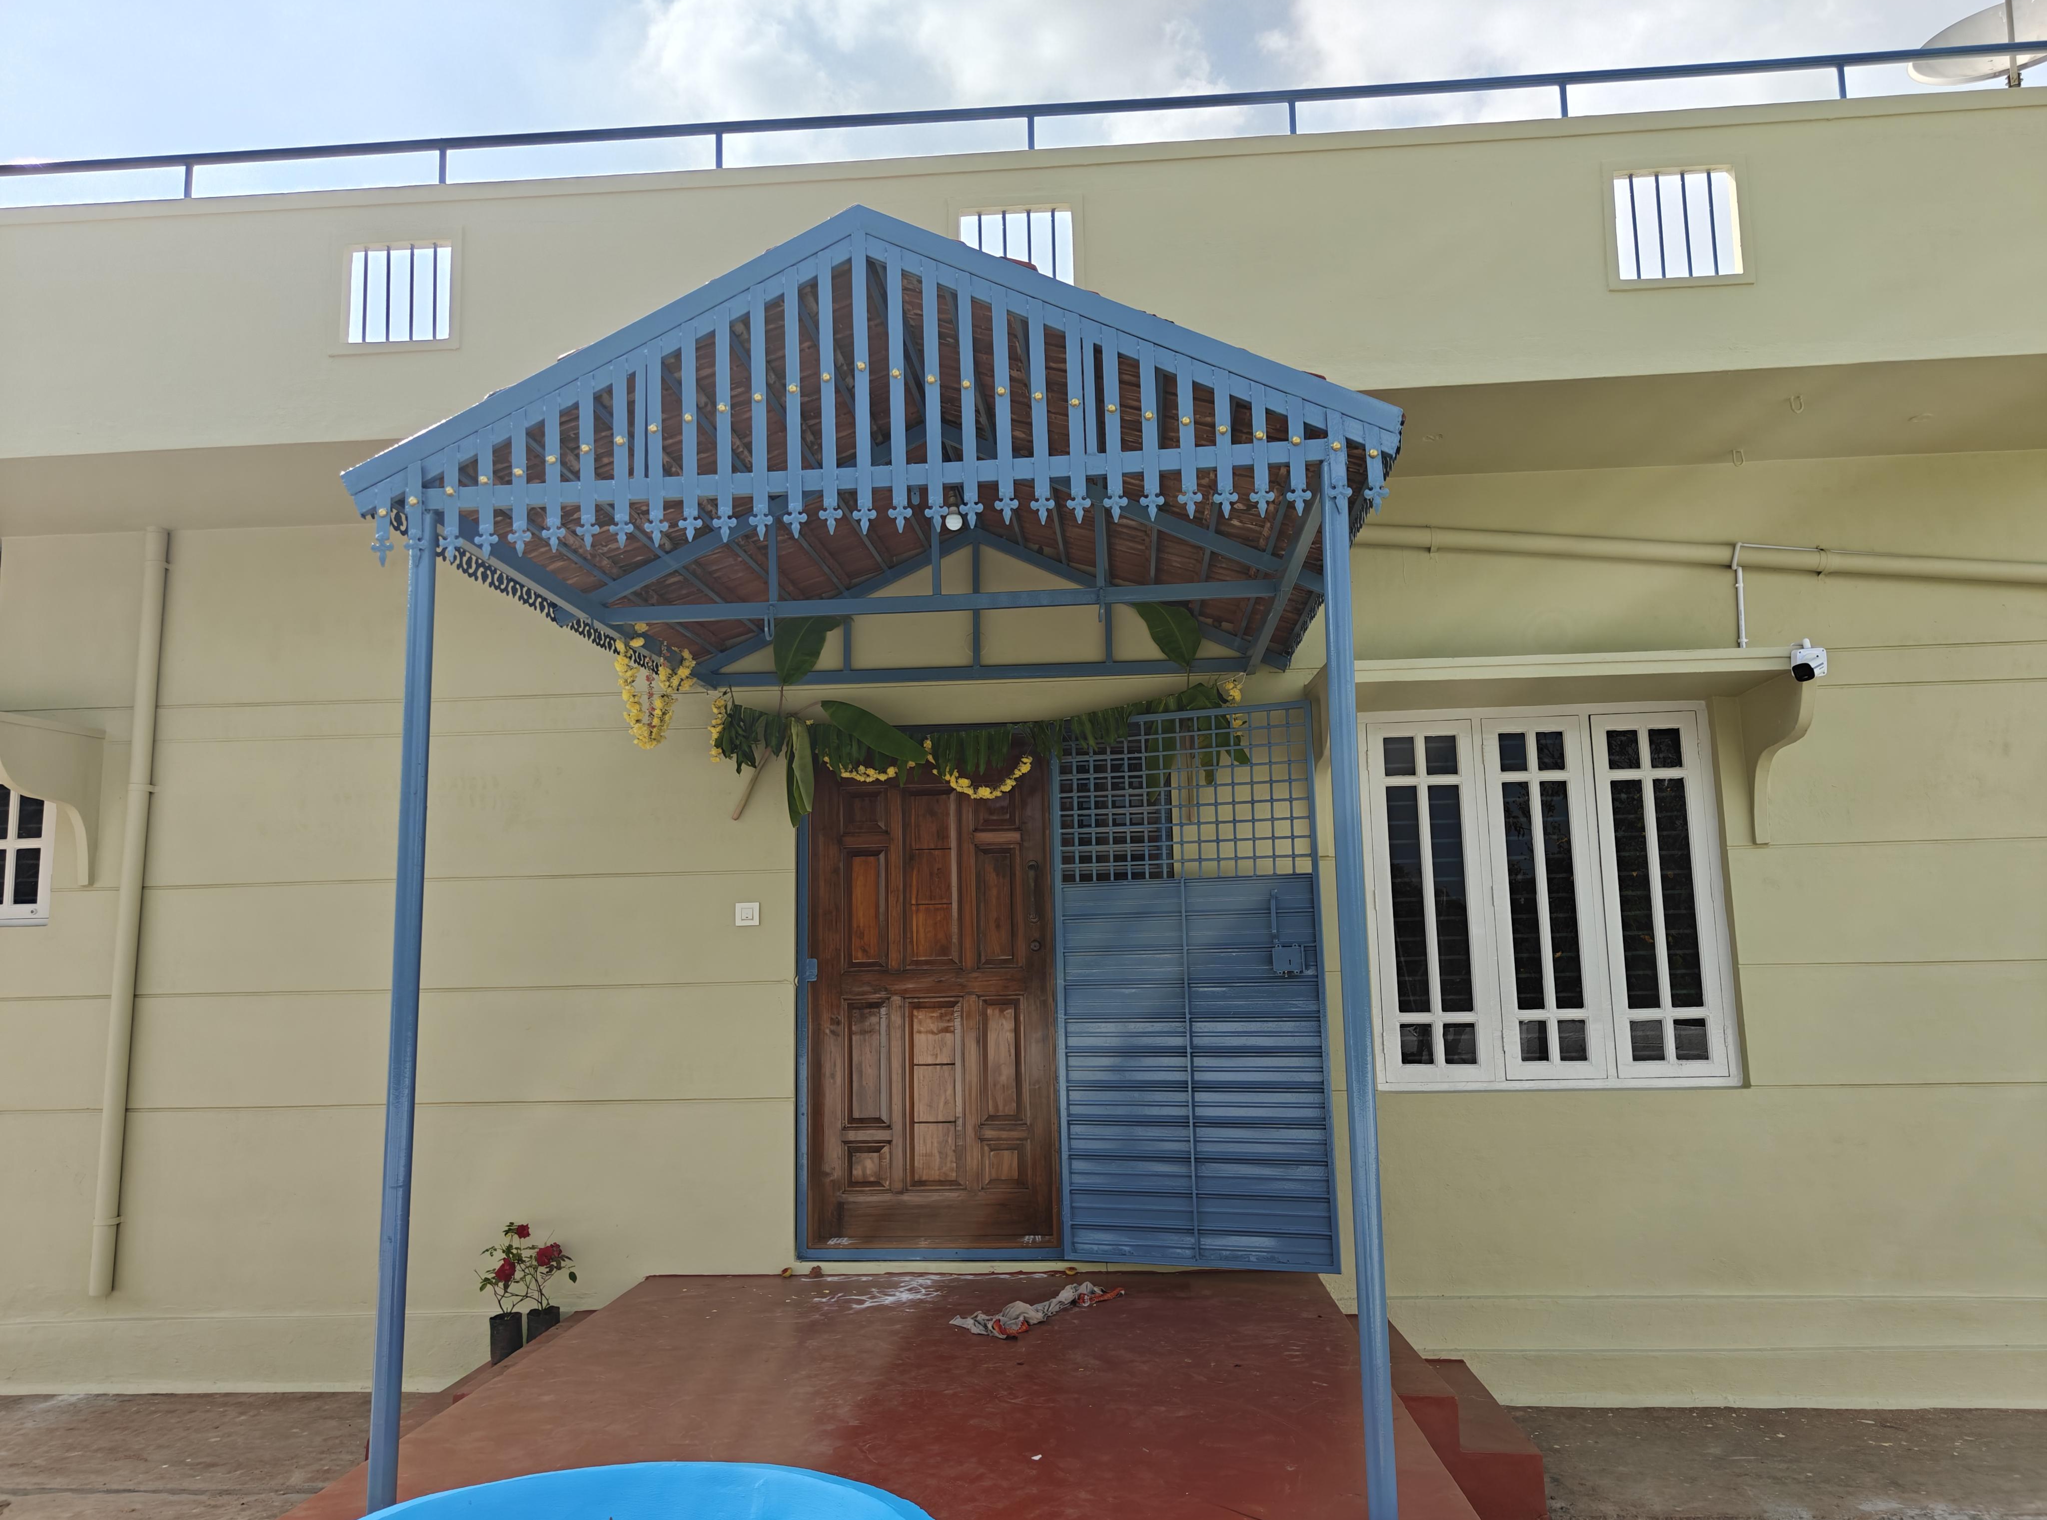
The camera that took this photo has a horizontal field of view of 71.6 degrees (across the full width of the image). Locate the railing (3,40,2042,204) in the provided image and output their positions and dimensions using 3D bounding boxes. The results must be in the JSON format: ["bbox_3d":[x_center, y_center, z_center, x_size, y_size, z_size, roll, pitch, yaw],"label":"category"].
[{"bbox_3d":[-0.162,-2.328,5.286,7.760,0.201,0.050,-2,-9,4],"label":"railing"}]

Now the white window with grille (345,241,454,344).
[{"bbox_3d":[-2.333,-1.743,5.348,0.418,0.398,0.100,-2,-9,4],"label":"white window with grille"}]

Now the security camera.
[{"bbox_3d":[2.780,-0.357,5.032,0.115,0.140,0.180,-7,-11,33],"label":"security camera"}]

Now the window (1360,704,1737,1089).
[{"bbox_3d":[2.070,0.536,5.675,1.376,1.503,0.100,-2,-9,4],"label":"window"}]

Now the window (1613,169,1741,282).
[{"bbox_3d":[2.307,-1.883,5.045,0.418,0.407,0.100,-2,-9,4],"label":"window"}]

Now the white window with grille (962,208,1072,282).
[{"bbox_3d":[-0.019,-1.810,5.197,0.410,0.395,0.100,-2,-9,4],"label":"white window with grille"}]

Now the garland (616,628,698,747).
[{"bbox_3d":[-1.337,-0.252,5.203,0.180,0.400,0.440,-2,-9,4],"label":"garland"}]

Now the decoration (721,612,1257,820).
[{"bbox_3d":[-0.193,-0.184,5.685,2.165,0.862,0.270,-2,-9,4],"label":"decoration"}]

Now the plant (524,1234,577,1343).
[{"bbox_3d":[-1.836,2.082,5.458,0.190,0.465,0.190,-2,-9,4],"label":"plant"}]

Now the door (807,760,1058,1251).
[{"bbox_3d":[-0.366,0.922,5.792,1.007,2.062,0.090,-2,-9,4],"label":"door"}]

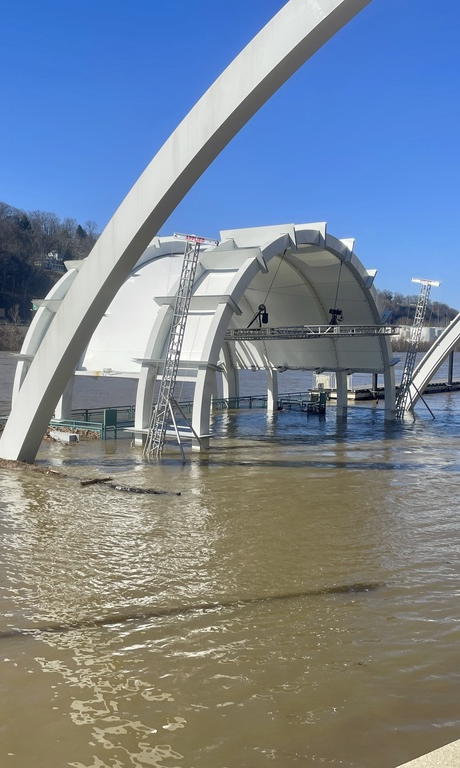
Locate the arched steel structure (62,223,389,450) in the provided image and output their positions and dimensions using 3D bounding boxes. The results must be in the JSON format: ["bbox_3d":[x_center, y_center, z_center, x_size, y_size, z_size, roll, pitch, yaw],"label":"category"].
[{"bbox_3d":[-0.311,-2.624,35.923,11.100,9.000,16.000,3,4,38],"label":"arched steel structure"}]

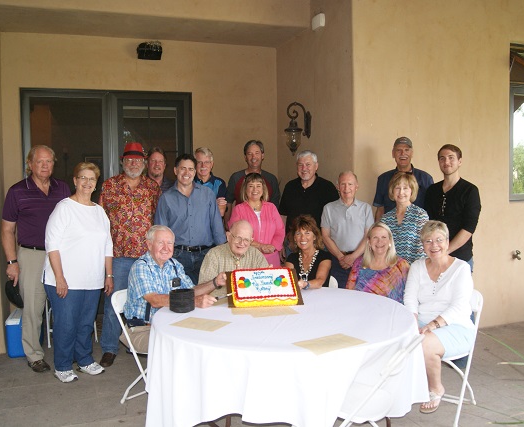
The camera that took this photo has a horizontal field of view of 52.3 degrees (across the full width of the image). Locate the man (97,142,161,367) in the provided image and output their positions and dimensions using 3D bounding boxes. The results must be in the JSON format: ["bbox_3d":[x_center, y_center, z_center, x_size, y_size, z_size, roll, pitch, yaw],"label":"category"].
[{"bbox_3d":[-1.110,0.335,4.440,0.550,1.840,0.350,-2,3,-15],"label":"man"}]

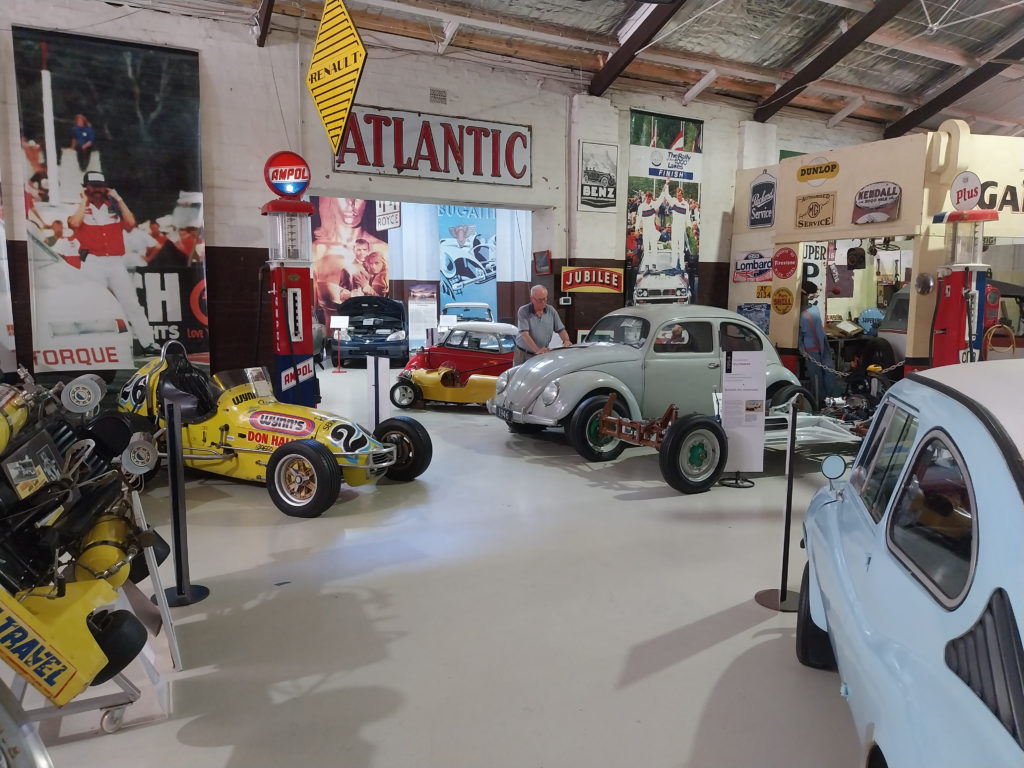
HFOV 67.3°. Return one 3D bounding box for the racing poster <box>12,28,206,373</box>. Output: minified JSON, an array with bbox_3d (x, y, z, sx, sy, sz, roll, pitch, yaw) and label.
[{"bbox_3d":[-3.775,-1.678,7.370,1.544,3.101,0.030,-3,8,-27],"label":"racing poster"}]

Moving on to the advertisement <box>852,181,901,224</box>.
[{"bbox_3d":[4.388,-2.197,9.263,0.030,0.520,0.626,-3,8,-29],"label":"advertisement"}]

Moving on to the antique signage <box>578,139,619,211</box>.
[{"bbox_3d":[1.161,-2.774,10.301,0.643,0.902,0.030,-3,8,-29],"label":"antique signage"}]

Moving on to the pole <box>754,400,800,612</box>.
[{"bbox_3d":[1.454,0.620,4.039,0.320,1.077,0.320,-3,8,-27],"label":"pole"}]

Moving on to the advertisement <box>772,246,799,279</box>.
[{"bbox_3d":[3.737,-1.646,10.510,0.020,0.419,0.421,-3,8,-29],"label":"advertisement"}]

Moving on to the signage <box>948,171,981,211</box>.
[{"bbox_3d":[4.776,-2.038,8.100,0.420,0.420,0.080,-2,7,-17],"label":"signage"}]

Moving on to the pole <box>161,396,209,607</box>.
[{"bbox_3d":[-1.752,0.602,4.014,0.320,1.057,0.320,-3,8,-27],"label":"pole"}]

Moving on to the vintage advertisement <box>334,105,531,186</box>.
[{"bbox_3d":[-0.823,-2.690,8.752,2.419,0.722,0.030,-3,8,-27],"label":"vintage advertisement"}]

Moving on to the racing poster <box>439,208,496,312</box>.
[{"bbox_3d":[-1.201,-3.387,21.687,1.780,3.500,0.020,-3,8,-29],"label":"racing poster"}]

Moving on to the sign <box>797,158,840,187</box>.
[{"bbox_3d":[3.967,-2.740,9.974,0.020,0.382,0.650,-3,8,-29],"label":"sign"}]

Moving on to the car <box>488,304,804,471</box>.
[{"bbox_3d":[1.748,-0.162,8.580,4.050,1.510,1.550,-3,8,-27],"label":"car"}]

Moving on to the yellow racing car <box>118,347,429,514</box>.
[{"bbox_3d":[-2.250,0.246,6.511,3.050,1.160,1.480,4,8,25],"label":"yellow racing car"}]

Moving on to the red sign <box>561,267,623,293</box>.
[{"bbox_3d":[1.107,-1.412,10.447,1.022,0.329,0.025,-3,8,-29],"label":"red sign"}]

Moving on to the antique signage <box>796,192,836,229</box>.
[{"bbox_3d":[3.964,-2.265,10.030,0.020,0.454,0.630,-3,8,-29],"label":"antique signage"}]

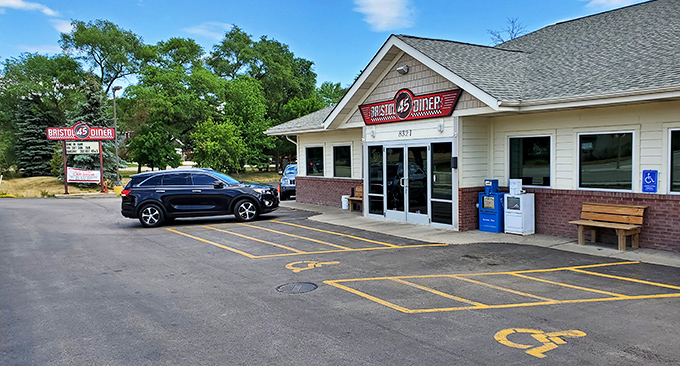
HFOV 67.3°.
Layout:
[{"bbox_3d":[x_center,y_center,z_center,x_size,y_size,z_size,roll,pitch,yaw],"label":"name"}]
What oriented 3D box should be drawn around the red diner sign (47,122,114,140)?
[{"bbox_3d":[-15.107,-3.017,29.800,3.550,1.040,0.300,-3,4,-31],"label":"red diner sign"}]

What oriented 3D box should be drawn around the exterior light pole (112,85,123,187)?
[{"bbox_3d":[-12.815,-2.723,29.400,0.550,5.900,0.300,1,4,37],"label":"exterior light pole"}]

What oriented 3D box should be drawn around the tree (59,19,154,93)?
[{"bbox_3d":[-25.498,-9.235,56.475,10.000,17.420,9.800,-3,3,-25],"label":"tree"}]

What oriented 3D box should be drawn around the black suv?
[{"bbox_3d":[-4.150,0.360,15.800,4.760,1.690,1.910,-1,3,-2],"label":"black suv"}]

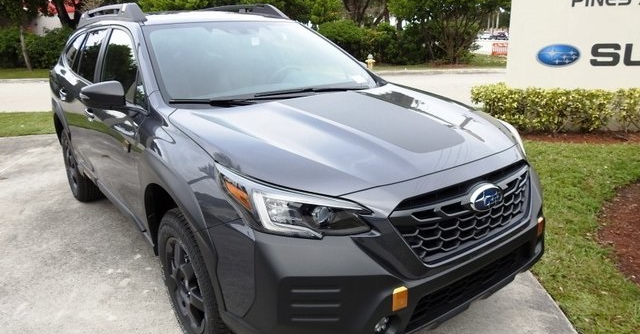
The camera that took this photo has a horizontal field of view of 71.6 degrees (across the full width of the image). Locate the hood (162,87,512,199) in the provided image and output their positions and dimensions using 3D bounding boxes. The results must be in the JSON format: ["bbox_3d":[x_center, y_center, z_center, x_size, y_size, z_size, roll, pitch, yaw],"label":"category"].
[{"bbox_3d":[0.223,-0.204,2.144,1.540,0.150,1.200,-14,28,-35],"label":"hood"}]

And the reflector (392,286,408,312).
[{"bbox_3d":[0.273,0.456,1.530,0.058,0.085,0.030,-9,17,-22],"label":"reflector"}]

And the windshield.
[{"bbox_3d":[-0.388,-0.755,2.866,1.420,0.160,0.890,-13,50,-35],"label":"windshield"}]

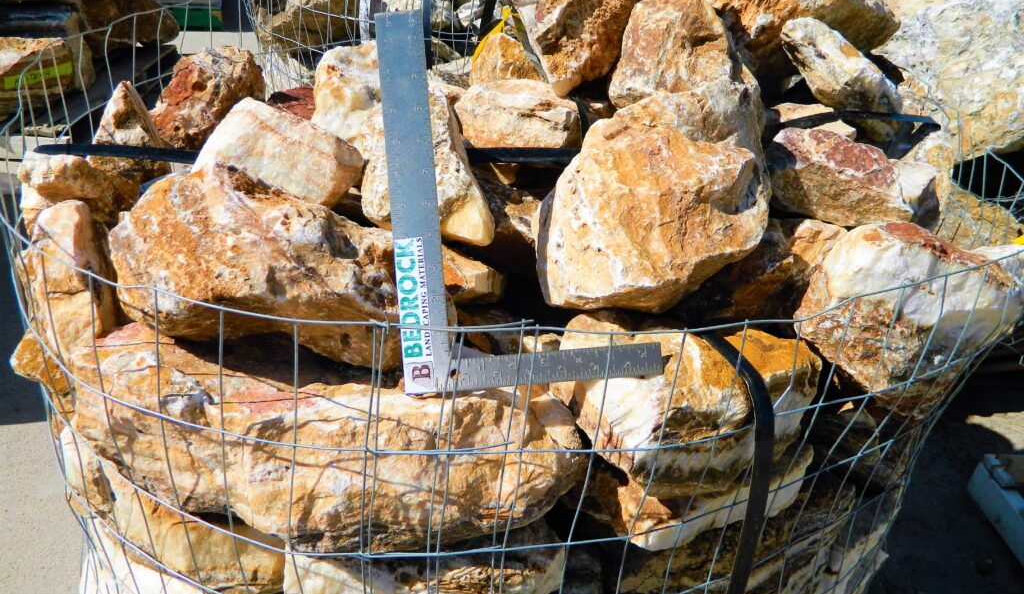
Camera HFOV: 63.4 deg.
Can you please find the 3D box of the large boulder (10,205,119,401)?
[{"bbox_3d":[-0.373,0.005,0.700,0.085,0.165,0.090,4,33,0],"label":"large boulder"}]

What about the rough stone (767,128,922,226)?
[{"bbox_3d":[0.361,-0.134,0.910,0.152,0.077,0.120,12,30,13],"label":"rough stone"}]

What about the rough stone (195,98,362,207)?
[{"bbox_3d":[-0.220,-0.139,0.790,0.142,0.080,0.110,12,30,13],"label":"rough stone"}]

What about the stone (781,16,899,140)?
[{"bbox_3d":[0.431,-0.287,1.090,0.165,0.090,0.095,42,42,21],"label":"stone"}]

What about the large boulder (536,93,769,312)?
[{"bbox_3d":[0.127,-0.092,0.790,0.202,0.177,0.180,5,29,0],"label":"large boulder"}]

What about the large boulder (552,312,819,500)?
[{"bbox_3d":[0.146,0.088,0.705,0.215,0.125,0.150,-4,33,-12],"label":"large boulder"}]

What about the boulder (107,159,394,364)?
[{"bbox_3d":[-0.203,-0.031,0.710,0.236,0.129,0.180,7,29,4],"label":"boulder"}]

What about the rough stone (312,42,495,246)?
[{"bbox_3d":[-0.095,-0.135,0.745,0.158,0.174,0.120,4,33,0],"label":"rough stone"}]

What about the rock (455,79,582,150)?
[{"bbox_3d":[0.005,-0.195,0.890,0.137,0.065,0.085,4,33,0],"label":"rock"}]

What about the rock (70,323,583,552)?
[{"bbox_3d":[-0.146,0.112,0.705,0.412,0.119,0.190,5,29,0],"label":"rock"}]

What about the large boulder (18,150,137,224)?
[{"bbox_3d":[-0.412,-0.101,0.790,0.100,0.070,0.090,4,33,0],"label":"large boulder"}]

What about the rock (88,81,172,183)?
[{"bbox_3d":[-0.386,-0.168,0.840,0.068,0.096,0.080,-8,31,-22],"label":"rock"}]

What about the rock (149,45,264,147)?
[{"bbox_3d":[-0.328,-0.215,0.900,0.115,0.108,0.110,4,33,0],"label":"rock"}]

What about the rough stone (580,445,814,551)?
[{"bbox_3d":[0.154,0.133,0.789,0.210,0.082,0.150,-7,32,-15],"label":"rough stone"}]

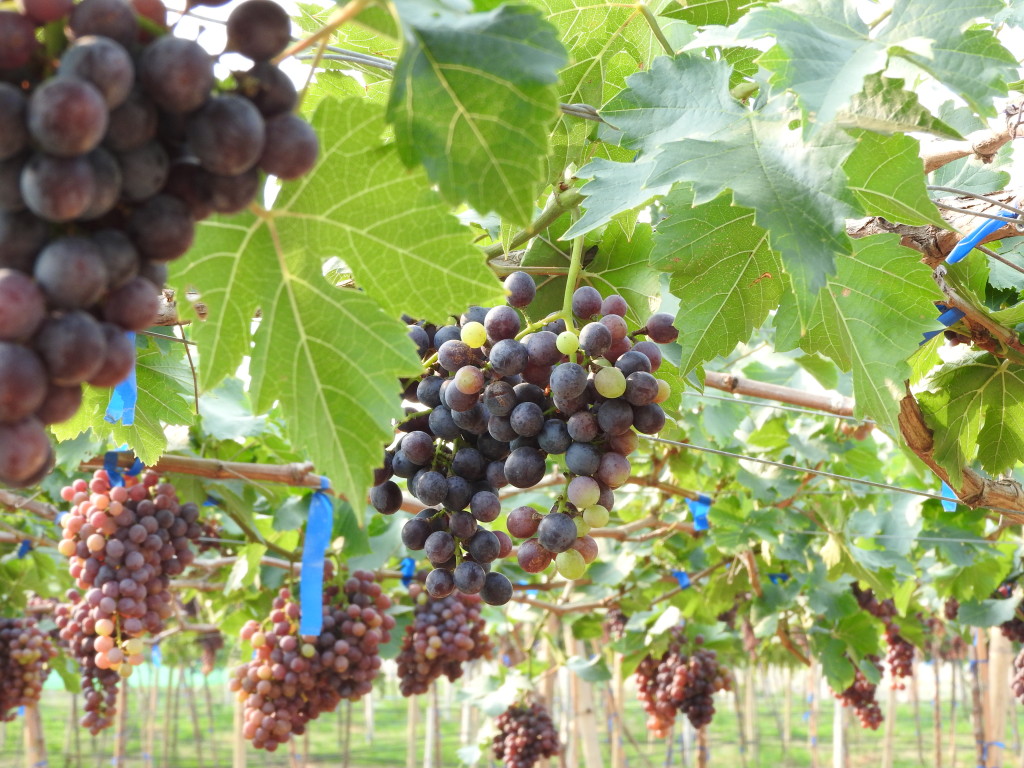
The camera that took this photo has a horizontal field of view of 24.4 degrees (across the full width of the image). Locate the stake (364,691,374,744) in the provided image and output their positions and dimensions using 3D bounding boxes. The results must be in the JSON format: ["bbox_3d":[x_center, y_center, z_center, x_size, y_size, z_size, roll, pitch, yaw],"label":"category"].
[{"bbox_3d":[-1.746,3.793,29.000,0.085,1.300,0.085,0,-7,0],"label":"stake"}]

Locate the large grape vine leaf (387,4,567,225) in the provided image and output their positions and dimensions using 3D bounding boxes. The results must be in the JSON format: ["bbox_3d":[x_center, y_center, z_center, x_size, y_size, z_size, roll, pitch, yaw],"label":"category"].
[{"bbox_3d":[-0.015,-0.114,1.000,0.077,0.094,0.040,0,-7,0],"label":"large grape vine leaf"}]

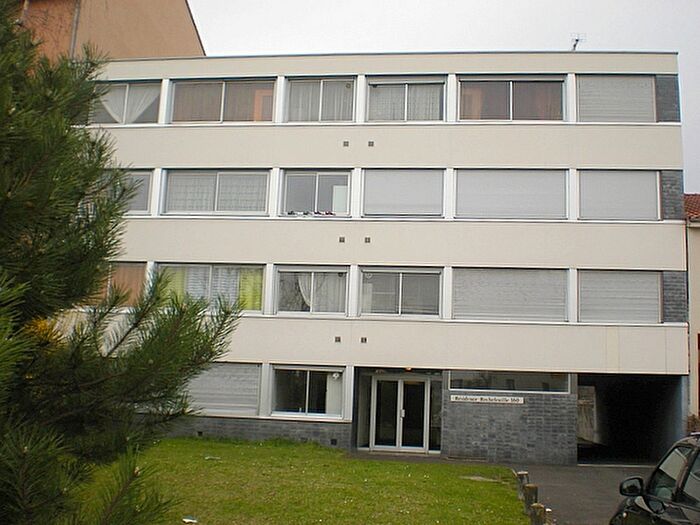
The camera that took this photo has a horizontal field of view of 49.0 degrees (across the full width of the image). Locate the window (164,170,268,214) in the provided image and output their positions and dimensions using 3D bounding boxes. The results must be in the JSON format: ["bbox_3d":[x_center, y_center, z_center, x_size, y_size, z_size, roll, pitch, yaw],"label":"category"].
[{"bbox_3d":[-3.817,-2.000,22.042,2.985,1.274,0.130,1,-9,7],"label":"window"}]

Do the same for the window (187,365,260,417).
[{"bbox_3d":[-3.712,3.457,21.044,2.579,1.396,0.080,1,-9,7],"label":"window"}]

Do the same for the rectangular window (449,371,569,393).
[{"bbox_3d":[4.194,3.145,20.264,3.141,0.546,0.100,1,-9,7],"label":"rectangular window"}]

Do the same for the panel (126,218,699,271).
[{"bbox_3d":[0.287,-0.601,21.867,17.774,1.373,0.250,1,-10,7],"label":"panel"}]

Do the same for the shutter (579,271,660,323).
[{"bbox_3d":[7.062,0.892,20.201,2.055,1.324,0.100,1,-9,7],"label":"shutter"}]

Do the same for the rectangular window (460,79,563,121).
[{"bbox_3d":[4.504,-4.522,21.494,2.898,1.239,0.120,1,-9,7],"label":"rectangular window"}]

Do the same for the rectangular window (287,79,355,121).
[{"bbox_3d":[-0.835,-4.633,22.137,1.984,1.299,0.120,1,-9,7],"label":"rectangular window"}]

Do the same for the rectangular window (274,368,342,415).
[{"bbox_3d":[-1.143,3.521,20.854,1.868,1.211,0.130,1,-9,7],"label":"rectangular window"}]

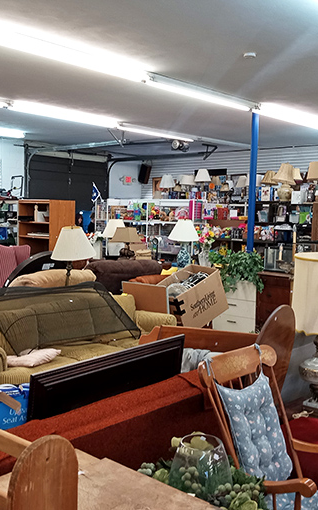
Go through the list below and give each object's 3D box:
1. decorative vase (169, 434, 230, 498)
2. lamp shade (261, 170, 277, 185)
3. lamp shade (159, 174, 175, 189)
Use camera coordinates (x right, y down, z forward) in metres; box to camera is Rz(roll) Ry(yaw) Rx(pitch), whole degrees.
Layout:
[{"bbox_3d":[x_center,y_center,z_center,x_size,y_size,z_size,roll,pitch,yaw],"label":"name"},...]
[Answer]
[{"bbox_3d":[0.121,0.627,1.600,0.180,0.190,0.180,2,4,5],"label":"decorative vase"},{"bbox_3d":[2.679,-1.867,13.300,0.400,0.350,0.400,3,4,11],"label":"lamp shade"},{"bbox_3d":[0.226,-1.884,14.100,0.400,0.357,0.400,2,4,1],"label":"lamp shade"}]

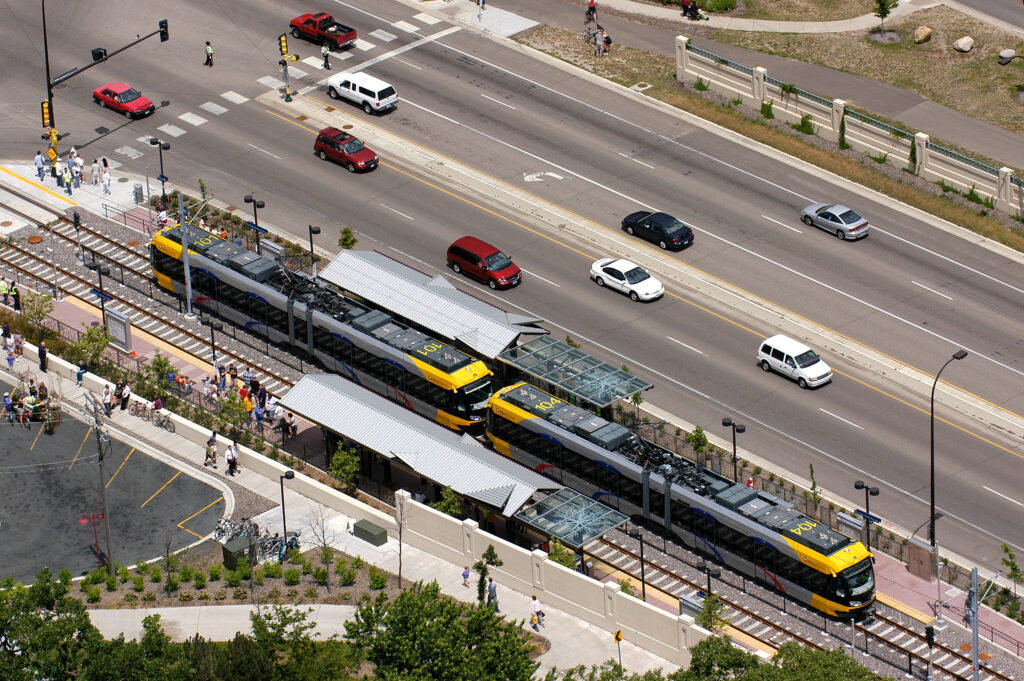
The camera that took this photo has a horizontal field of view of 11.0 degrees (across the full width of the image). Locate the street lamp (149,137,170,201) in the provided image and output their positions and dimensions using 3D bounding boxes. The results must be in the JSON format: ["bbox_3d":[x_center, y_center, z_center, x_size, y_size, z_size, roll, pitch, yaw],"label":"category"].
[{"bbox_3d":[-20.634,-9.531,314.423,0.500,4.800,1.500,-26,36,-36],"label":"street lamp"}]

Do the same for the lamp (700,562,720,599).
[{"bbox_3d":[9.891,13.351,264.473,0.480,4.400,1.700,-25,35,-35],"label":"lamp"}]

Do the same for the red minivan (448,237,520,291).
[{"bbox_3d":[-1.468,-4.462,305.843,1.970,1.750,5.040,-25,36,-36],"label":"red minivan"}]

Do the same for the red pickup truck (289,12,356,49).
[{"bbox_3d":[-11.809,-19.745,336.171,4.750,1.650,1.780,23,38,39],"label":"red pickup truck"}]

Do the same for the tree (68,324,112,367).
[{"bbox_3d":[-23.432,0.173,298.896,2.200,2.600,2.200,-26,36,-36],"label":"tree"}]

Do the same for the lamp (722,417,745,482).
[{"bbox_3d":[12.268,6.618,292.387,0.550,4.700,1.500,-27,37,-36],"label":"lamp"}]

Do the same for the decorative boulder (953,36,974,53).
[{"bbox_3d":[27.764,-18.202,326.813,1.350,0.750,1.000,-3,28,0],"label":"decorative boulder"}]

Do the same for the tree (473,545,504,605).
[{"bbox_3d":[-1.308,12.629,283.760,1.700,3.950,1.500,-2,30,1],"label":"tree"}]

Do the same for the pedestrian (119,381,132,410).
[{"bbox_3d":[-21.388,3.071,294.099,0.420,1.740,0.500,5,29,13],"label":"pedestrian"}]

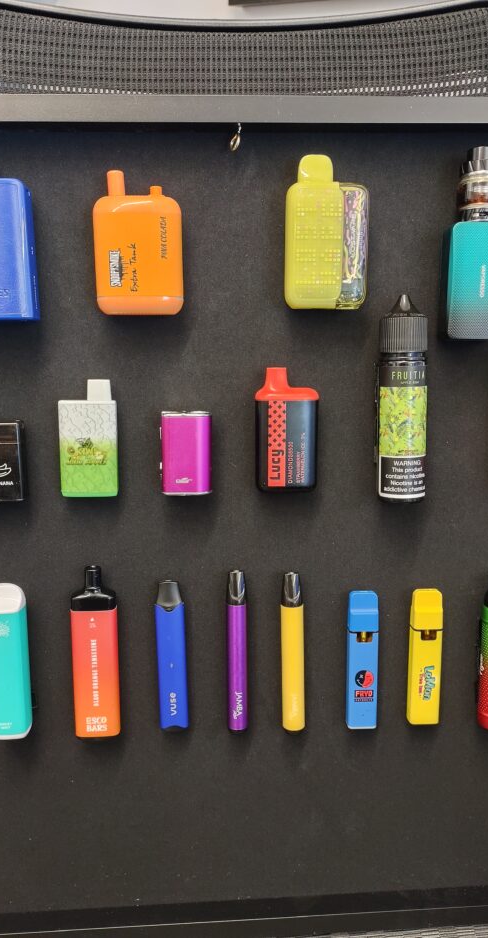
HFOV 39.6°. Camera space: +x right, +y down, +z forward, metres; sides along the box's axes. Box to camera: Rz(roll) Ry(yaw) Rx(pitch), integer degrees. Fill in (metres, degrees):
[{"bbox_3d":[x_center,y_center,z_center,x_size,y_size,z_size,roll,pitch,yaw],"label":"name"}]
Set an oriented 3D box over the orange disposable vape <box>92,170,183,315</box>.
[{"bbox_3d":[-0.069,-0.147,0.441,0.057,0.090,0.025,-1,9,-3],"label":"orange disposable vape"}]

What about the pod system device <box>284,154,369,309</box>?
[{"bbox_3d":[0.049,-0.144,0.416,0.050,0.091,0.023,-1,9,-3],"label":"pod system device"}]

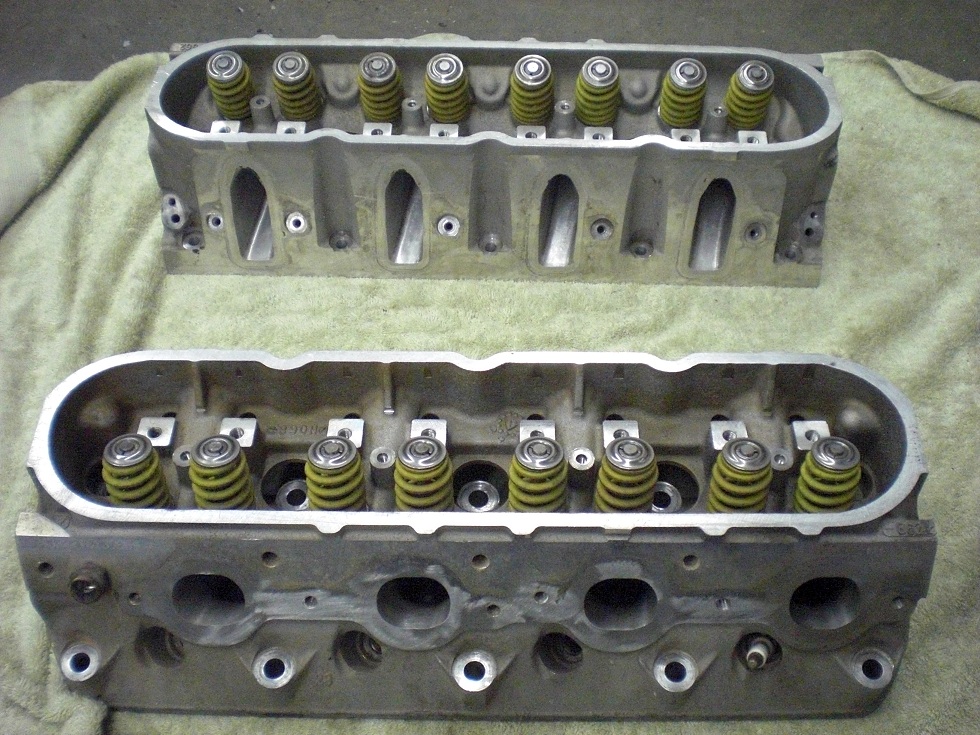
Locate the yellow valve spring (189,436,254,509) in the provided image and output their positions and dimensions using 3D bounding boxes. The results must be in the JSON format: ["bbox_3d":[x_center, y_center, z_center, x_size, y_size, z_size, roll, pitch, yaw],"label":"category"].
[{"bbox_3d":[-0.148,0.064,0.600,0.033,0.049,0.033,0,38,1],"label":"yellow valve spring"}]

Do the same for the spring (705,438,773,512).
[{"bbox_3d":[0.138,0.065,0.596,0.033,0.049,0.033,0,38,1],"label":"spring"}]

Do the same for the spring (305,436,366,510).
[{"bbox_3d":[-0.085,0.064,0.599,0.033,0.049,0.033,0,38,1],"label":"spring"}]

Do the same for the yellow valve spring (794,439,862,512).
[{"bbox_3d":[0.187,0.065,0.595,0.033,0.049,0.033,0,38,1],"label":"yellow valve spring"}]

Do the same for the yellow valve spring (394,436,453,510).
[{"bbox_3d":[-0.036,0.064,0.598,0.033,0.049,0.033,0,38,1],"label":"yellow valve spring"}]

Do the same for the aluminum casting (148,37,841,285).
[{"bbox_3d":[0.002,-0.180,0.829,0.500,0.120,0.196,1,53,2],"label":"aluminum casting"}]

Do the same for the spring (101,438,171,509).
[{"bbox_3d":[-0.197,0.064,0.601,0.033,0.049,0.033,0,38,1],"label":"spring"}]

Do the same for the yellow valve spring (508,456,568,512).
[{"bbox_3d":[0.027,0.066,0.599,0.033,0.045,0.033,0,38,1],"label":"yellow valve spring"}]

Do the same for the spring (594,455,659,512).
[{"bbox_3d":[0.076,0.066,0.598,0.033,0.045,0.033,0,38,1],"label":"spring"}]

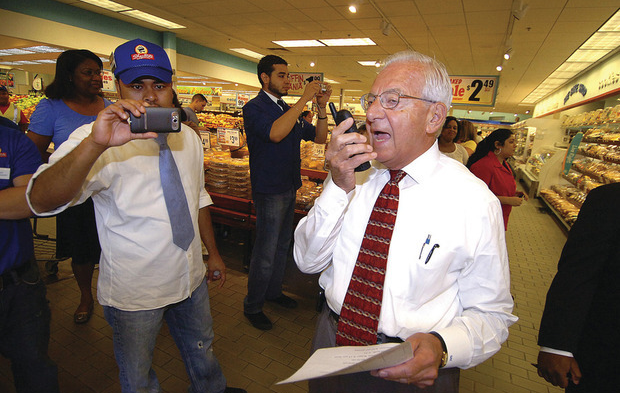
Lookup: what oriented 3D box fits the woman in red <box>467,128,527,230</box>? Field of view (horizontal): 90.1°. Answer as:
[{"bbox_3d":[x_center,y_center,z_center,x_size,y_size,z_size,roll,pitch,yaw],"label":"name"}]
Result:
[{"bbox_3d":[1.510,0.202,2.666,0.460,1.560,0.460,15,18,35],"label":"woman in red"}]

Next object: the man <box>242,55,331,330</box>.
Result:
[{"bbox_3d":[-0.180,0.031,2.150,0.580,1.850,0.480,13,16,27],"label":"man"}]

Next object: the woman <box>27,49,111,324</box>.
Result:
[{"bbox_3d":[-1.419,-0.001,2.019,0.520,1.760,0.360,-7,19,-40],"label":"woman"}]

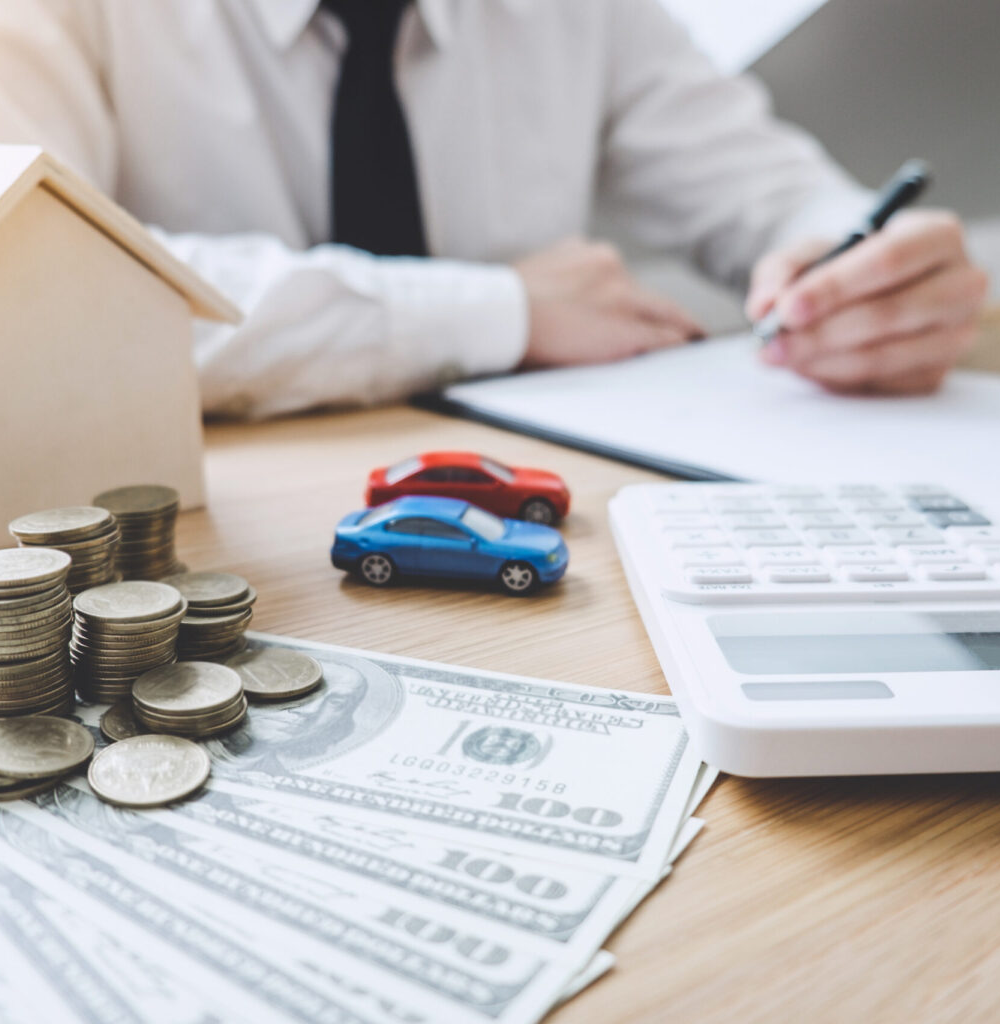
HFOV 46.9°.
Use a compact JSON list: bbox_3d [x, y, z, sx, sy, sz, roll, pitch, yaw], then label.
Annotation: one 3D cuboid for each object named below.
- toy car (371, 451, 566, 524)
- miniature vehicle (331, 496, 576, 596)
[{"bbox_3d":[-0.010,-0.008,0.369,0.066,0.022,0.028,-1,19,-2],"label":"toy car"},{"bbox_3d":[-0.014,0.008,0.325,0.067,0.022,0.028,3,19,9],"label":"miniature vehicle"}]

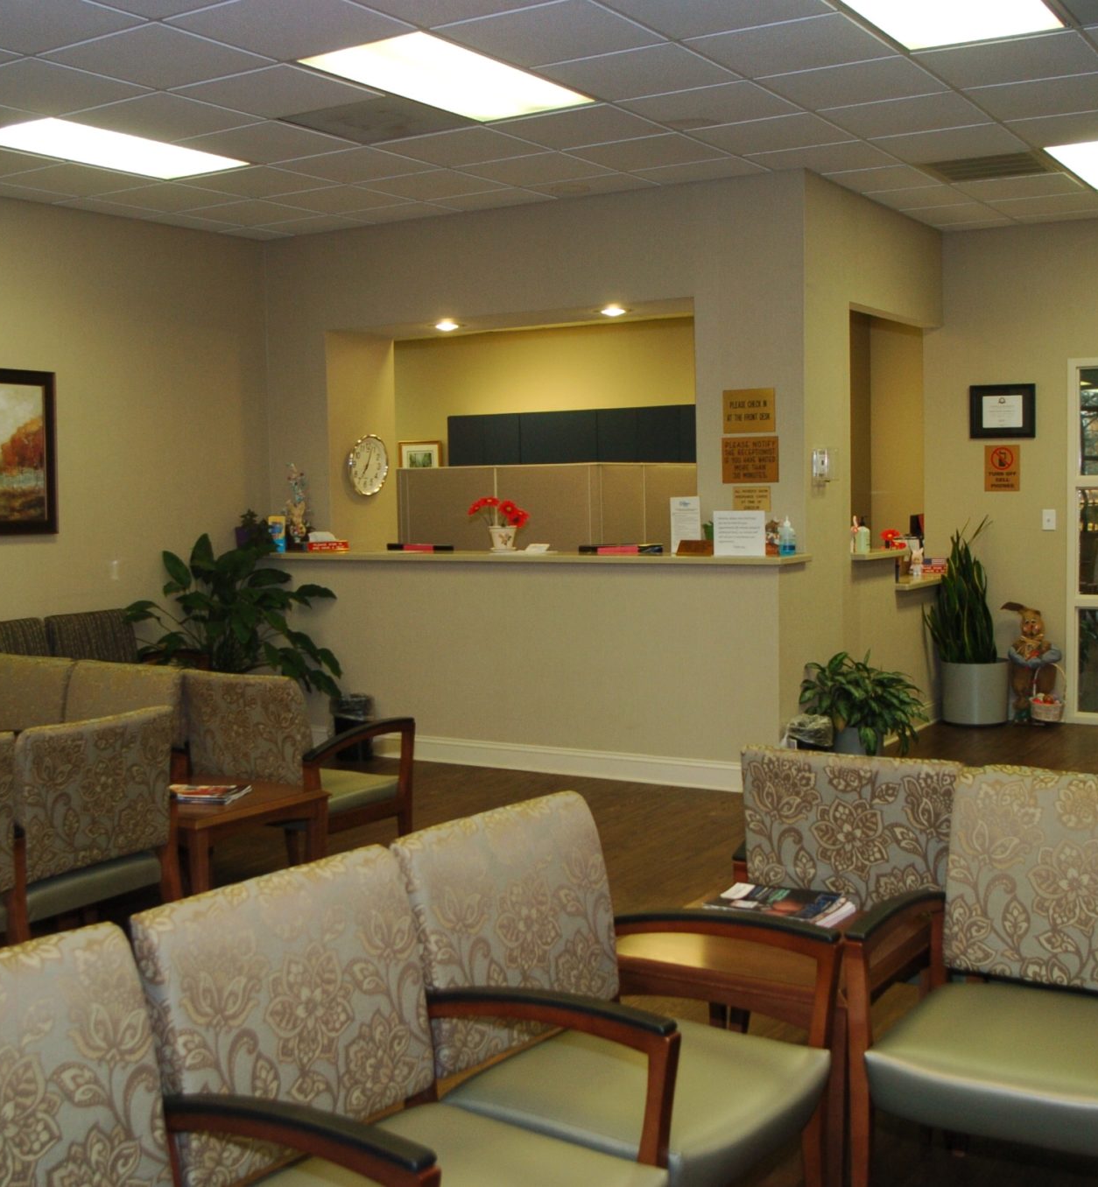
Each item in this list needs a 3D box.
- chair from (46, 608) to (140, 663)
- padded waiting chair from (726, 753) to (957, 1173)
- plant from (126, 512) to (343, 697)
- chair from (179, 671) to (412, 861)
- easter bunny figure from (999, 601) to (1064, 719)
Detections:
[{"bbox_3d":[-2.195,0.534,7.656,0.630,0.880,0.570,2,5,32],"label":"chair"},{"bbox_3d":[0.842,0.785,3.701,0.605,0.880,0.630,2,5,32],"label":"padded waiting chair"},{"bbox_3d":[-1.759,0.274,8.214,0.800,1.300,0.800,2,5,32],"label":"plant"},{"bbox_3d":[-0.858,0.694,5.301,0.590,0.880,0.640,2,5,32],"label":"chair"},{"bbox_3d":[2.872,0.418,8.876,0.370,0.735,0.250,1,5,25],"label":"easter bunny figure"}]

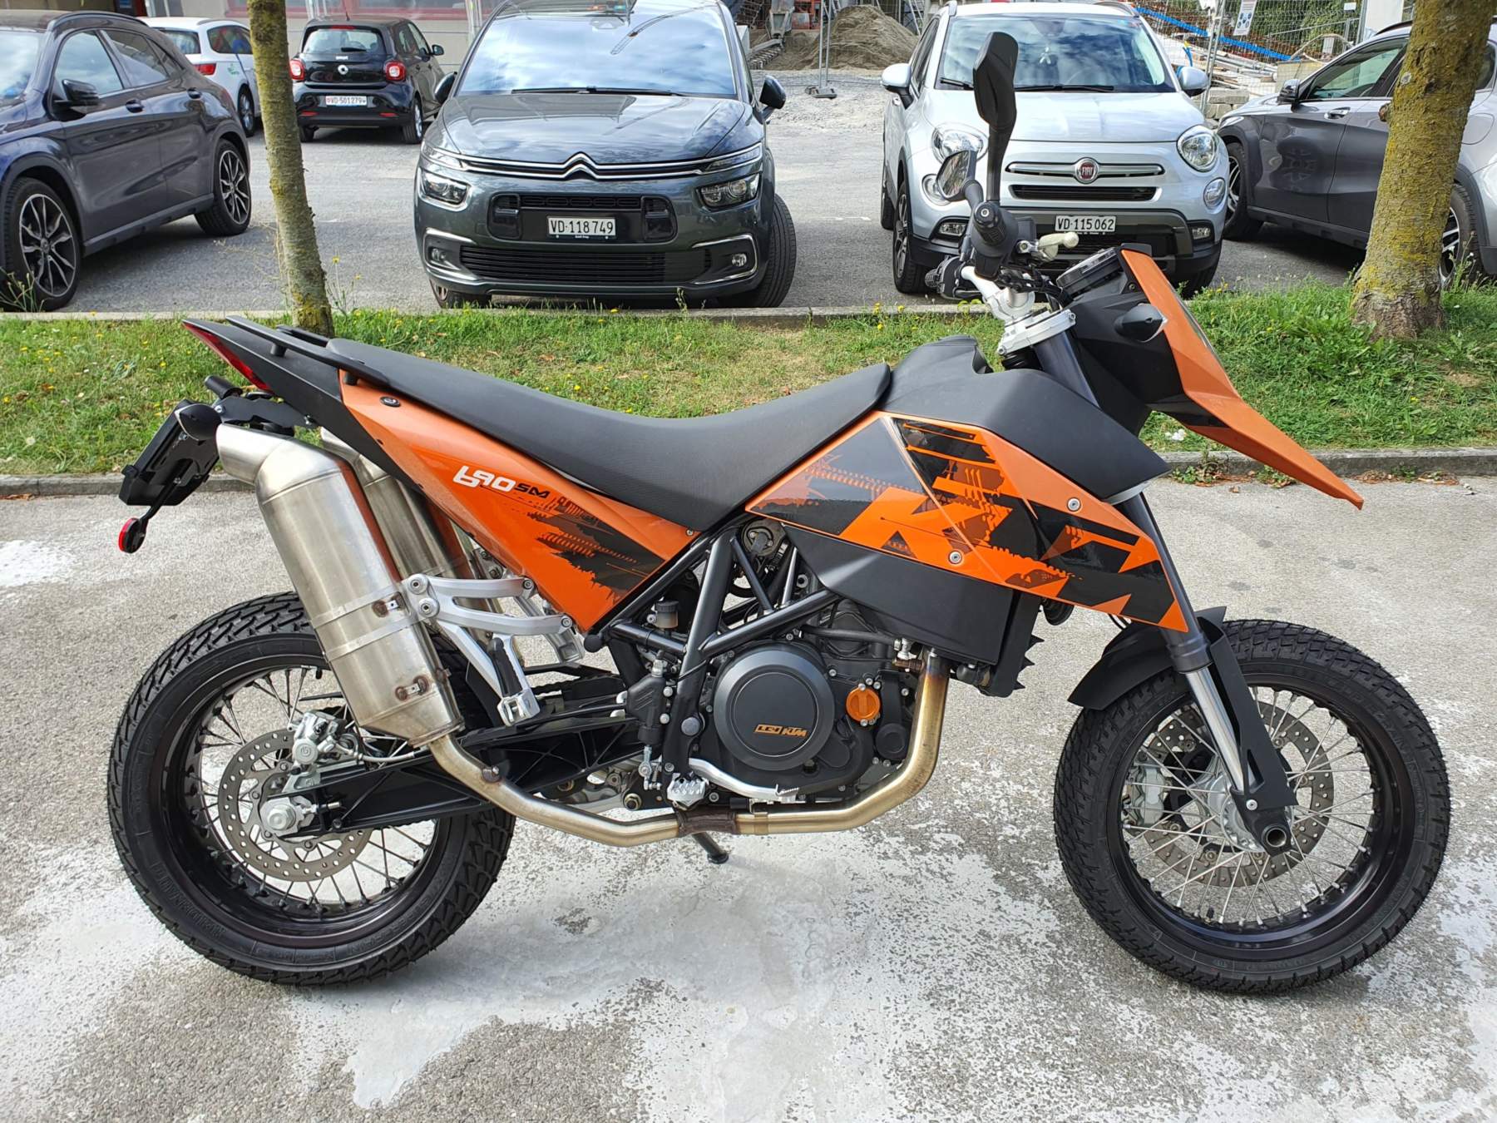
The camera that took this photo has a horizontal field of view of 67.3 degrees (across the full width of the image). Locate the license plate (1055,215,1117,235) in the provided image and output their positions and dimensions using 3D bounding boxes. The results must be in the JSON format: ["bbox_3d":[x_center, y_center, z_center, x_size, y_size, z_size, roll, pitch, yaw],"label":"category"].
[{"bbox_3d":[1.699,-1.698,5.664,0.300,0.080,0.015,2,25,4],"label":"license plate"}]

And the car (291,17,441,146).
[{"bbox_3d":[-5.380,-6.930,16.170,1.665,1.554,3.495,-2,25,-5],"label":"car"}]

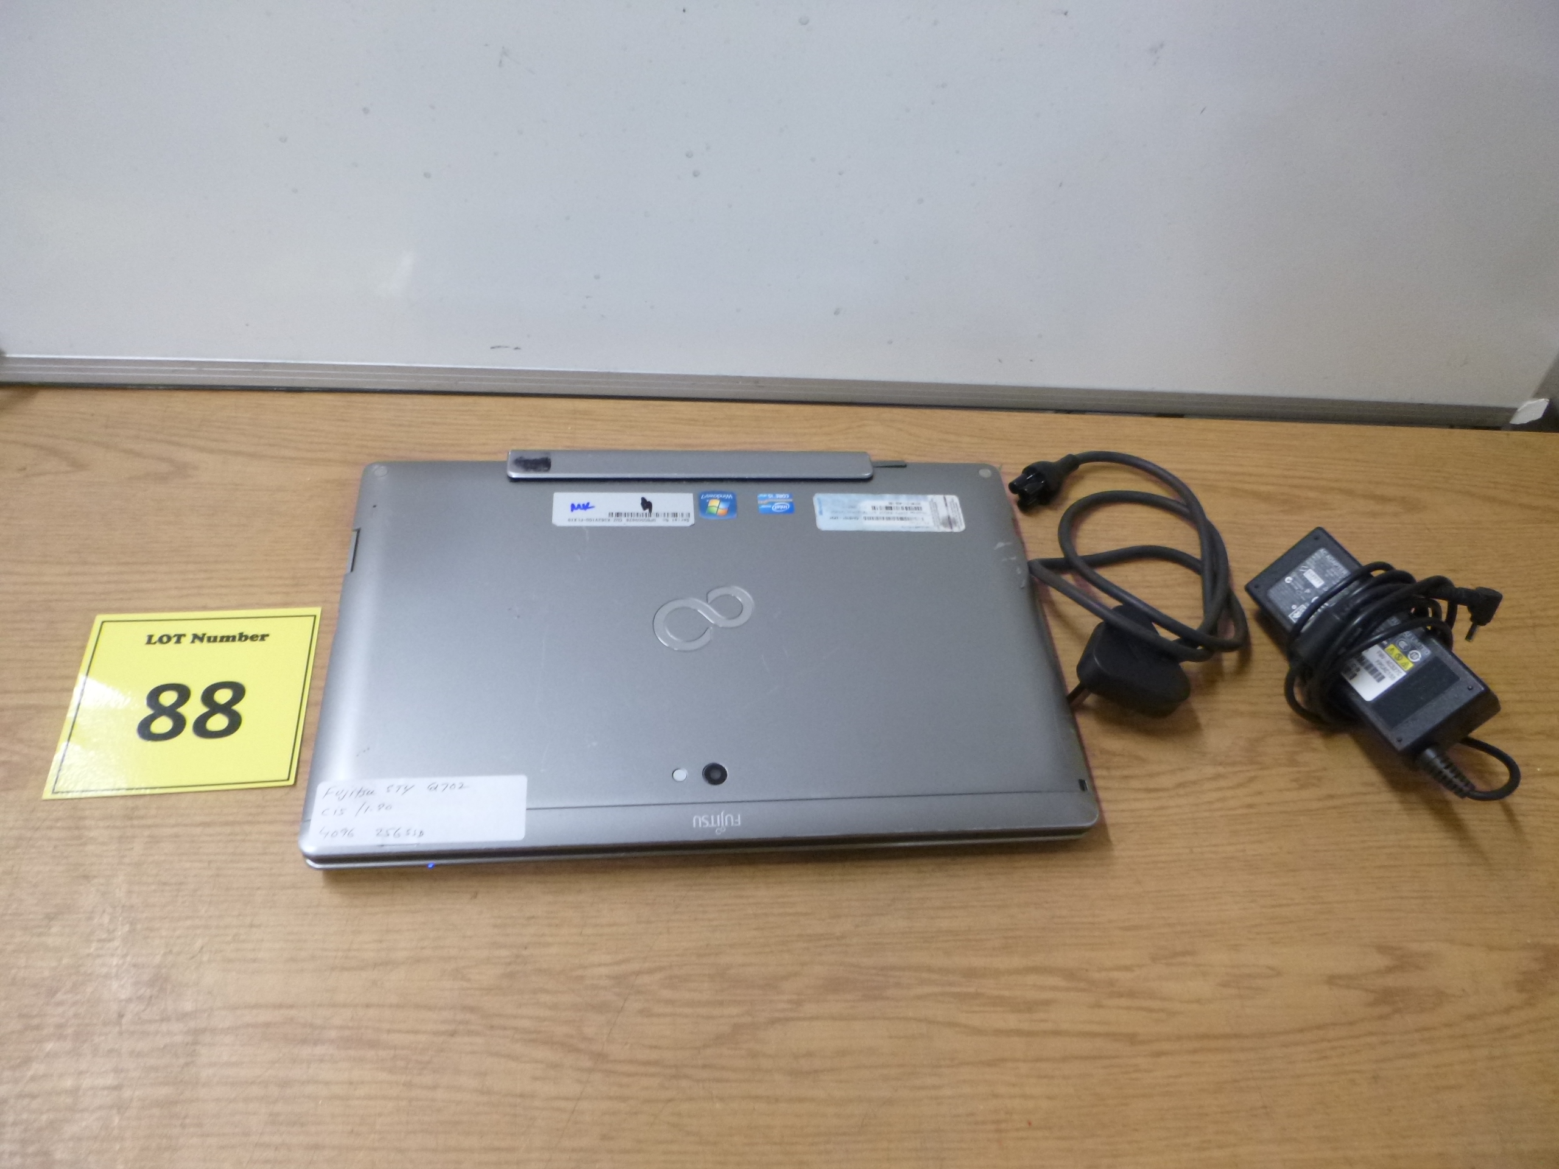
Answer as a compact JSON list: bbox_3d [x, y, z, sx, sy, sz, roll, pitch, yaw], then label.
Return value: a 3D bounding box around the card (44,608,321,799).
[{"bbox_3d":[-0.239,0.046,0.459,0.091,0.002,0.087,-2,52,-9],"label":"card"}]

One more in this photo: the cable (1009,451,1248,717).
[{"bbox_3d":[0.167,-0.012,0.536,0.110,0.040,0.168,6,51,-3],"label":"cable"}]

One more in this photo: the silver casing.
[{"bbox_3d":[-0.033,0.023,0.486,0.302,0.031,0.201,0,52,-8],"label":"silver casing"}]

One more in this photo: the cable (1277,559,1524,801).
[{"bbox_3d":[0.292,0.038,0.509,0.121,0.044,0.120,-20,57,-22],"label":"cable"}]

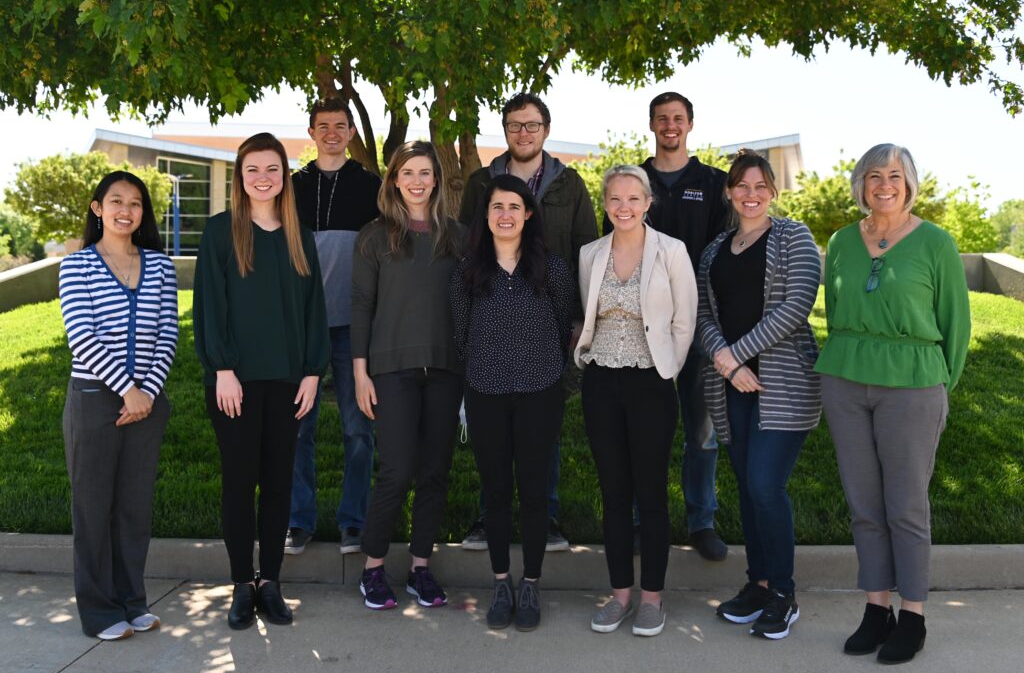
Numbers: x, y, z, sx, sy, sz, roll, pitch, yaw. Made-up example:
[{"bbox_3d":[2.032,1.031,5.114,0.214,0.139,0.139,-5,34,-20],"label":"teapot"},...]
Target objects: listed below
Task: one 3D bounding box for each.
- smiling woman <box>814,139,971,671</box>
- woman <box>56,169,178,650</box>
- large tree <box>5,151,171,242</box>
[{"bbox_3d":[1.256,0.214,3.275,0.470,1.680,0.340,3,5,34],"label":"smiling woman"},{"bbox_3d":[-1.376,0.246,3.486,0.420,1.610,0.300,-2,5,-30],"label":"woman"},{"bbox_3d":[-9.320,-2.202,21.896,3.700,3.699,3.600,0,4,0],"label":"large tree"}]

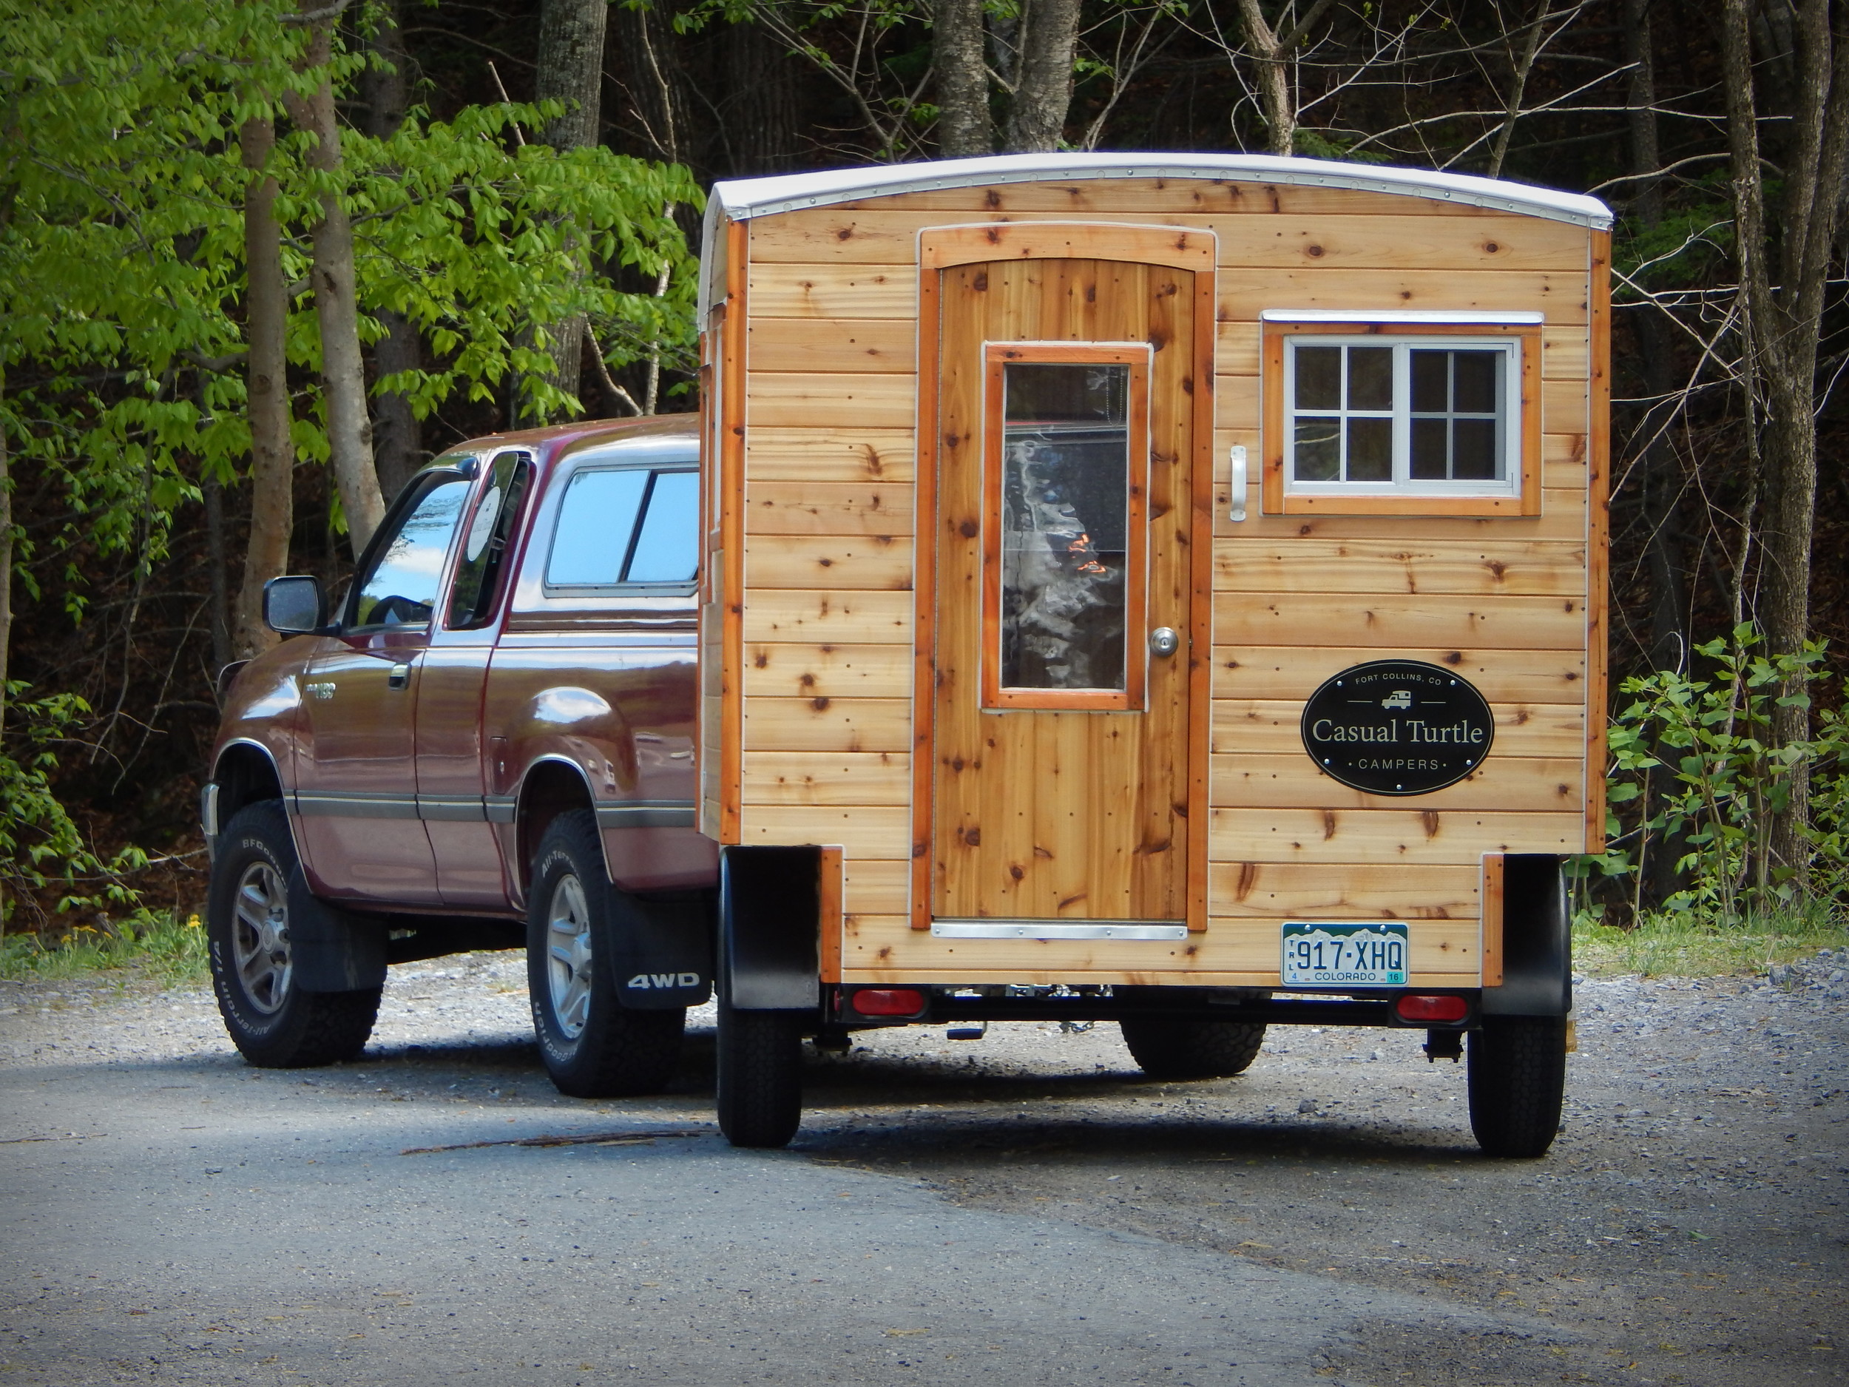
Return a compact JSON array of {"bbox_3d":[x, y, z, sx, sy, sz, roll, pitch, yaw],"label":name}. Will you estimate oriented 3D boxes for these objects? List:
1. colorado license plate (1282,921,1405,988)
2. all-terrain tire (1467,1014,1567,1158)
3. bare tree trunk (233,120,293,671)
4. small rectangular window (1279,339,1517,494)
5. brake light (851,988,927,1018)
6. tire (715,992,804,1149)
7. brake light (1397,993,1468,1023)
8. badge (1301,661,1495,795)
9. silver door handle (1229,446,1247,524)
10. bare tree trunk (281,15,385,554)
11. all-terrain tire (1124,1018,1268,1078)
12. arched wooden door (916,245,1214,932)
[{"bbox_3d":[0.995,0.618,35.250,0.305,0.153,0.005,1,0,-3],"label":"colorado license plate"},{"bbox_3d":[1.446,0.791,36.350,0.210,0.680,0.680,1,0,-3],"label":"all-terrain tire"},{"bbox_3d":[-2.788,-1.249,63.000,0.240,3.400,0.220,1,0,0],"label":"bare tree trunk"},{"bbox_3d":[1.129,-0.655,35.355,0.555,0.384,0.050,1,0,-2],"label":"small rectangular window"},{"bbox_3d":[-0.084,0.732,35.210,0.172,0.066,0.035,1,0,-3],"label":"brake light"},{"bbox_3d":[-0.394,0.770,36.200,0.200,0.675,0.675,1,0,-2],"label":"tire"},{"bbox_3d":[1.205,0.746,35.369,0.167,0.064,0.040,1,0,-2],"label":"brake light"},{"bbox_3d":[1.120,0.082,35.250,0.457,0.320,0.010,1,0,-3],"label":"badge"},{"bbox_3d":[0.743,-0.498,35.319,0.040,0.183,0.042,1,0,-2],"label":"silver door handle"},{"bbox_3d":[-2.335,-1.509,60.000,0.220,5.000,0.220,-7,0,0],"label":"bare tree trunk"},{"bbox_3d":[0.730,0.656,40.400,0.265,0.780,0.780,0,0,-18],"label":"all-terrain tire"},{"bbox_3d":[0.332,-0.262,35.322,0.705,1.645,0.060,1,0,-2],"label":"arched wooden door"}]

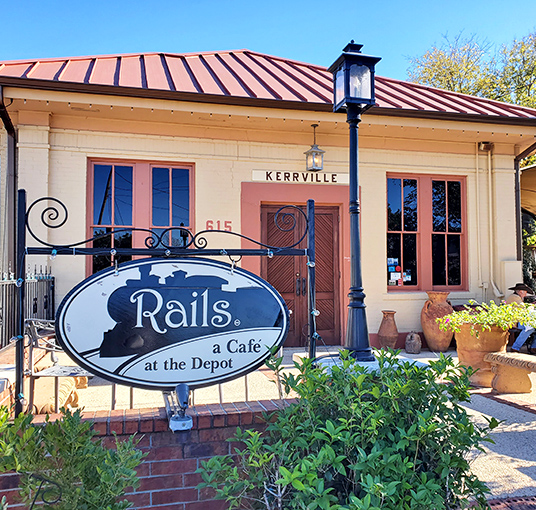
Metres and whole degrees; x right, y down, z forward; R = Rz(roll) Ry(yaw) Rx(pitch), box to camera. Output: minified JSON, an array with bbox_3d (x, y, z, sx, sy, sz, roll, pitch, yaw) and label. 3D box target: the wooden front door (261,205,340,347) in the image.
[{"bbox_3d":[0.580,0.382,9.110,1.500,2.504,0.080,0,-1,-15],"label":"wooden front door"}]

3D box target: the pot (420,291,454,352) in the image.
[{"bbox_3d":[3.043,1.188,9.158,0.610,1.075,0.600,0,-2,0],"label":"pot"}]

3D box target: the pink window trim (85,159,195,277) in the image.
[{"bbox_3d":[-2.135,-0.478,8.680,1.820,2.300,0.140,0,-3,-14],"label":"pink window trim"}]

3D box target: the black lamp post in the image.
[{"bbox_3d":[0.550,-0.351,3.173,0.260,1.994,0.260,0,-3,-14],"label":"black lamp post"}]

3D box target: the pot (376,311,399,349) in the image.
[{"bbox_3d":[2.132,1.369,9.090,0.365,0.745,0.365,0,-1,0],"label":"pot"}]

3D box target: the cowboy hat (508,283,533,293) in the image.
[{"bbox_3d":[4.499,0.592,9.100,0.420,0.145,0.360,11,2,21],"label":"cowboy hat"}]

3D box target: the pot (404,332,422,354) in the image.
[{"bbox_3d":[2.572,1.544,9.017,0.295,0.365,0.285,0,-3,-14],"label":"pot"}]

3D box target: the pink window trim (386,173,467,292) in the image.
[{"bbox_3d":[3.021,-0.415,9.665,1.740,2.233,0.140,0,-1,-15],"label":"pink window trim"}]

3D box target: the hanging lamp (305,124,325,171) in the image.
[{"bbox_3d":[0.783,-1.775,8.510,0.263,0.775,0.263,1,-1,-34],"label":"hanging lamp"}]

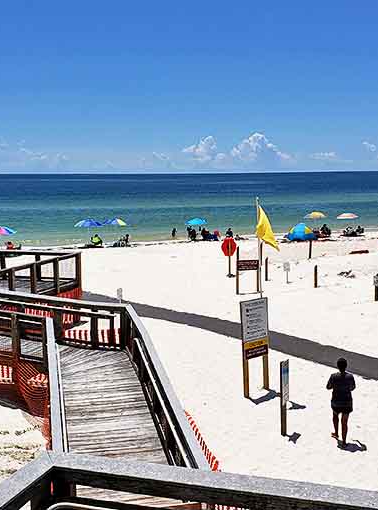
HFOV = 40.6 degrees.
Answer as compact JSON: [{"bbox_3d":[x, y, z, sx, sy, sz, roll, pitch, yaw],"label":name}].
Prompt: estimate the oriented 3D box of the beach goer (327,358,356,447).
[{"bbox_3d":[2.657,2.537,8.927,0.530,1.610,0.450,2,9,12],"label":"beach goer"}]

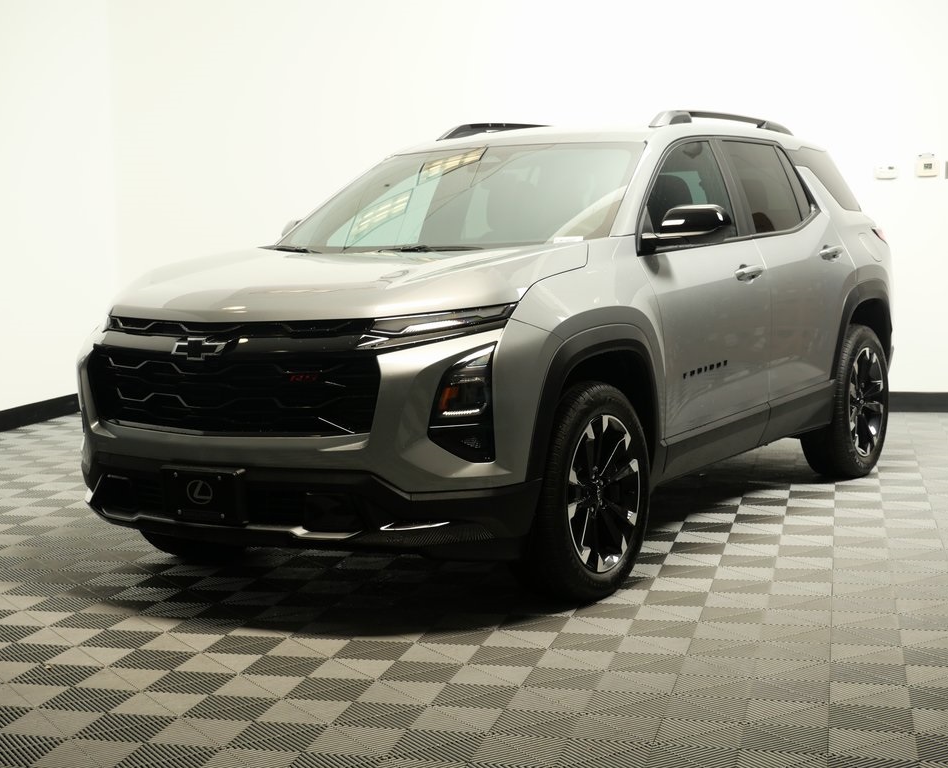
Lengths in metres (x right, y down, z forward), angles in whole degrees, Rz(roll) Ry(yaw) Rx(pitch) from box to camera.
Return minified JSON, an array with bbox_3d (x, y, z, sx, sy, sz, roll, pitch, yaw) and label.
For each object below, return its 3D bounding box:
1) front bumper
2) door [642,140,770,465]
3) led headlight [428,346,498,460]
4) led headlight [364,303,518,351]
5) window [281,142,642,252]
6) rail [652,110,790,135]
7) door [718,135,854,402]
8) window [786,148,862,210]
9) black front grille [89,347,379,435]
[{"bbox_3d":[-0.700,0.354,4.298,1.803,0.314,0.461,3,7,34],"label":"front bumper"},{"bbox_3d":[0.813,-0.344,5.088,0.265,1.215,1.147,3,7,34],"label":"door"},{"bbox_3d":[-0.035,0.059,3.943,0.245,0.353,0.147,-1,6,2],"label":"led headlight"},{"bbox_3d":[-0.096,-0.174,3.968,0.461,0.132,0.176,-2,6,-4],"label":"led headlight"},{"bbox_3d":[-0.051,-0.720,5.206,1.431,0.431,0.794,3,7,34],"label":"window"},{"bbox_3d":[1.115,-1.132,5.995,0.078,0.103,1.548,3,7,34],"label":"rail"},{"bbox_3d":[1.354,-0.479,5.894,0.265,1.176,1.107,3,7,34],"label":"door"},{"bbox_3d":[1.652,-0.972,6.496,0.216,0.294,0.784,3,7,34],"label":"window"},{"bbox_3d":[-0.792,0.023,4.138,1.196,0.274,0.157,3,7,34],"label":"black front grille"}]

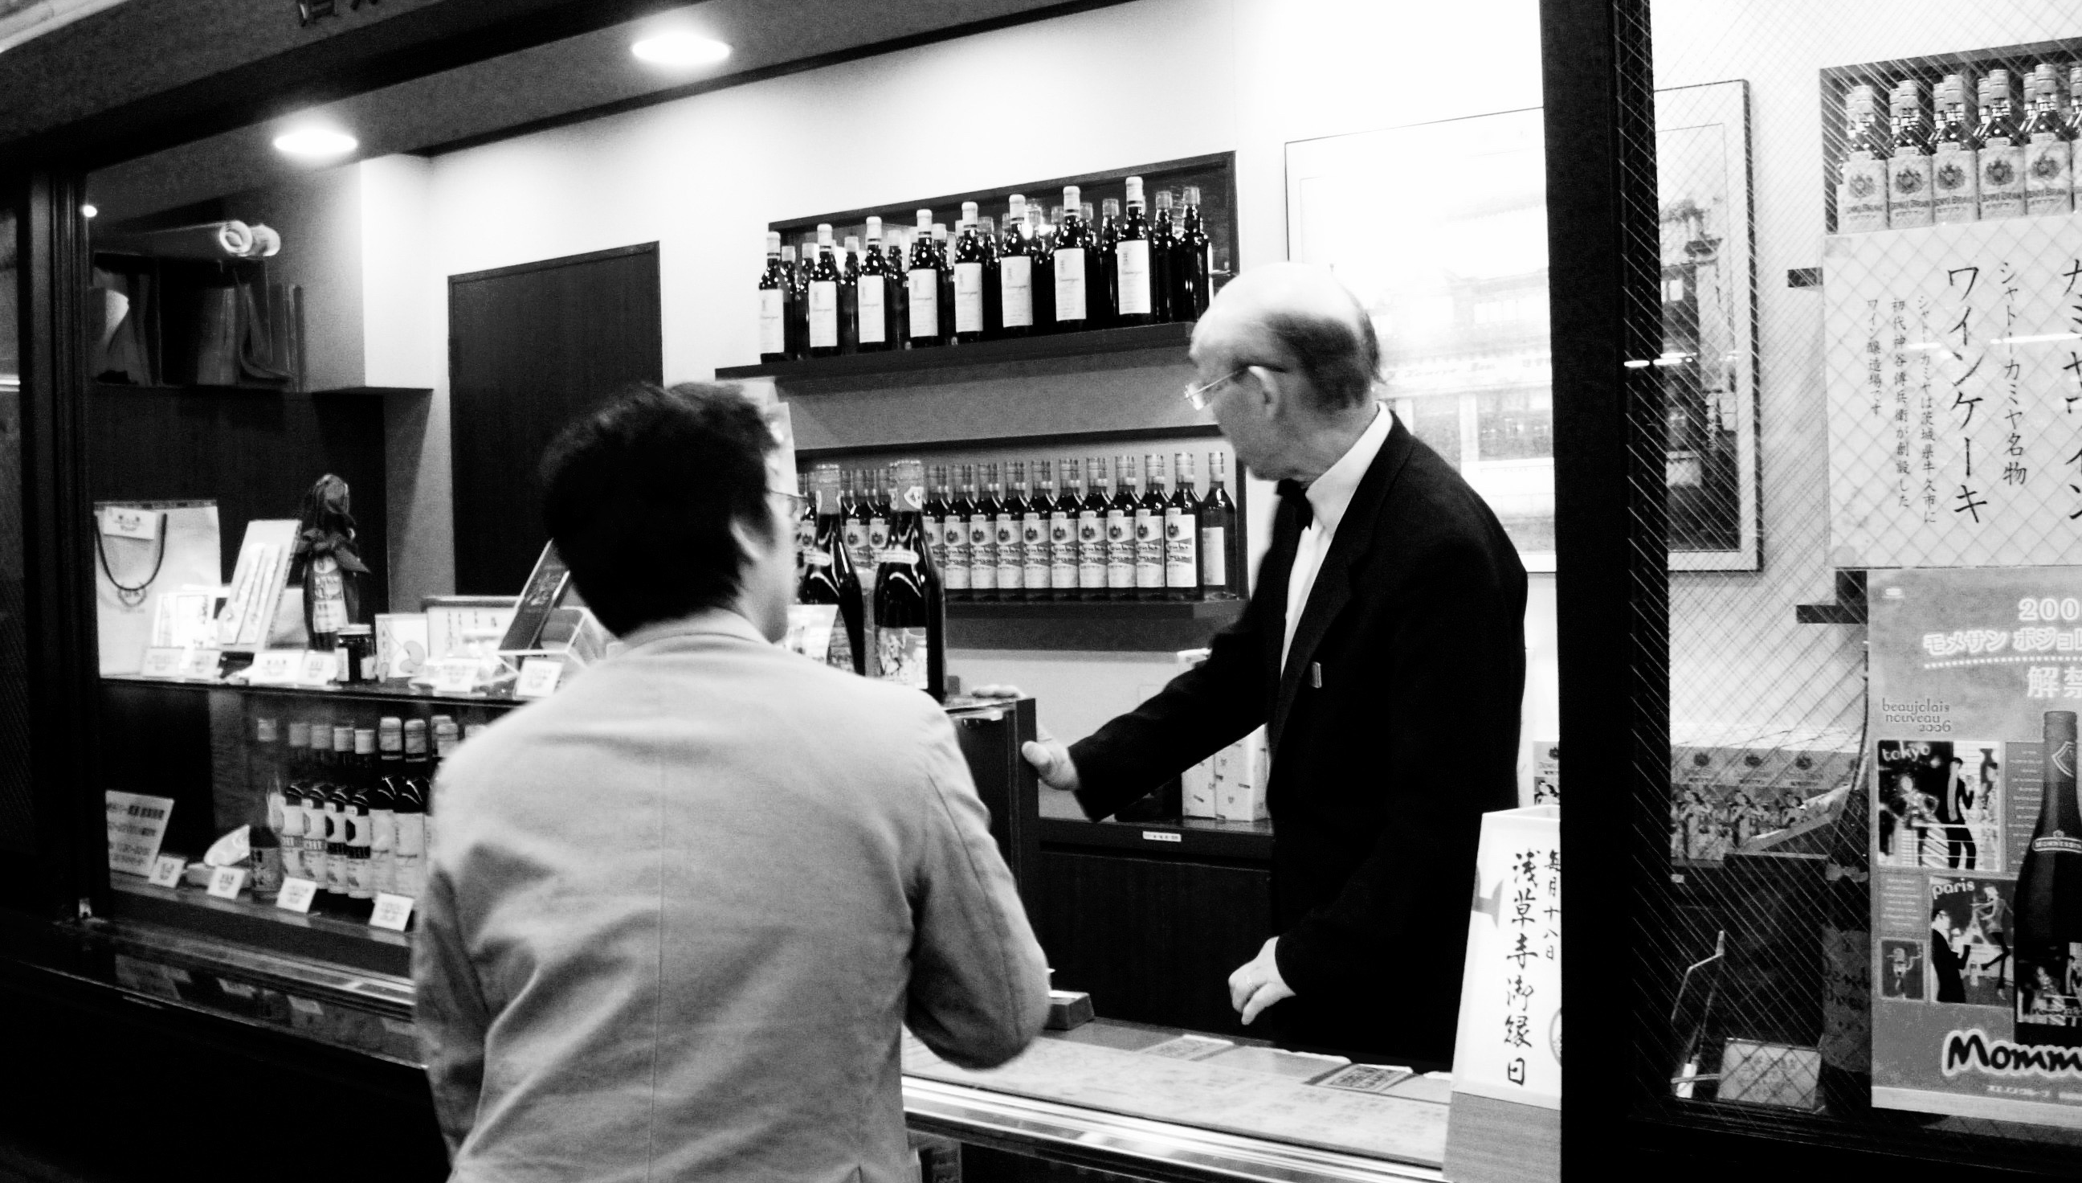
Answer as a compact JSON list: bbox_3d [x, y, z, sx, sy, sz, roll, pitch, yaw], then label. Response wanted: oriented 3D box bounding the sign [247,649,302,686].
[{"bbox_3d":[-1.022,0.102,3.067,0.115,0.048,0.015,0,-18,40],"label":"sign"}]

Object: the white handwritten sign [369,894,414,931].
[{"bbox_3d":[-0.826,0.405,2.910,0.078,0.045,0.015,0,-18,40],"label":"white handwritten sign"}]

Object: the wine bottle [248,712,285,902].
[{"bbox_3d":[-1.089,0.299,3.206,0.058,0.254,0.058,0,2,40],"label":"wine bottle"}]

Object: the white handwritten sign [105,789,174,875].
[{"bbox_3d":[-1.398,0.369,3.504,0.205,0.124,0.010,0,-18,40],"label":"white handwritten sign"}]

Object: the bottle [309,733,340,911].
[{"bbox_3d":[-1.106,0.340,3.539,0.073,0.280,0.073,0,2,40],"label":"bottle"}]

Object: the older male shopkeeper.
[{"bbox_3d":[0.260,0.451,2.511,0.550,1.600,0.500,-2,1,-18],"label":"older male shopkeeper"}]

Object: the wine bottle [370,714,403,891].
[{"bbox_3d":[-0.941,0.332,3.334,0.075,0.300,0.075,0,2,40],"label":"wine bottle"}]

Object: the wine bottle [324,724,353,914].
[{"bbox_3d":[-0.936,0.300,3.061,0.058,0.250,0.058,0,2,40],"label":"wine bottle"}]

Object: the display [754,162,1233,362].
[{"bbox_3d":[-0.113,-0.690,4.884,1.140,0.335,0.280,0,2,40],"label":"display"}]

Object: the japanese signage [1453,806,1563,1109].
[{"bbox_3d":[0.451,0.318,2.006,0.100,0.250,0.150,-3,2,-40],"label":"japanese signage"}]

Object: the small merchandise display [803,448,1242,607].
[{"bbox_3d":[-0.049,-0.106,4.105,1.050,0.253,0.120,0,2,40],"label":"small merchandise display"}]

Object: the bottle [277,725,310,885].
[{"bbox_3d":[-1.159,0.340,3.591,0.073,0.280,0.073,0,2,40],"label":"bottle"}]

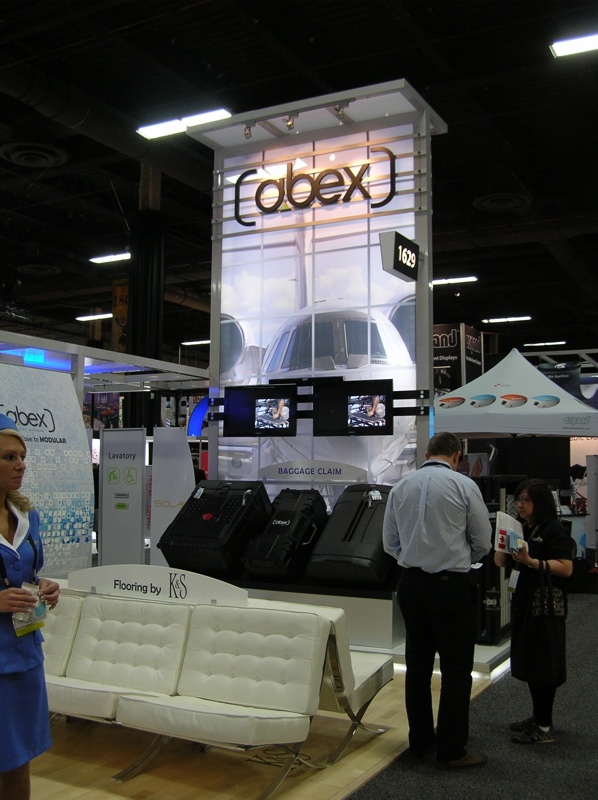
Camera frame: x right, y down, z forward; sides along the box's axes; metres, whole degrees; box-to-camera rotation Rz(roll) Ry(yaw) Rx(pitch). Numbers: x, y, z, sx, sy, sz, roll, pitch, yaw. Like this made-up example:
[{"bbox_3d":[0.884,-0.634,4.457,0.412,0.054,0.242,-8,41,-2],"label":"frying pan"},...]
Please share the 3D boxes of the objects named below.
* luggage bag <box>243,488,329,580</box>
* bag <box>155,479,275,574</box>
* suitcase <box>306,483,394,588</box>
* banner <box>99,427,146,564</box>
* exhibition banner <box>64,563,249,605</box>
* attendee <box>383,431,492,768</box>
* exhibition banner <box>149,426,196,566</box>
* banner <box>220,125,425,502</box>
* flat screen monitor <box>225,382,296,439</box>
[{"bbox_3d":[-0.128,1.304,8.110,0.474,0.248,0.953,-3,34,27],"label":"luggage bag"},{"bbox_3d":[-0.815,1.284,8.411,0.740,0.389,0.942,-2,35,28],"label":"bag"},{"bbox_3d":[0.599,1.241,7.711,0.624,0.316,1.002,-2,35,28],"label":"suitcase"},{"bbox_3d":[-1.885,1.326,8.903,0.617,2.034,0.059,-2,-6,28],"label":"banner"},{"bbox_3d":[-0.896,1.105,5.095,1.378,0.170,0.025,-2,-6,28],"label":"exhibition banner"},{"bbox_3d":[0.783,1.093,4.730,0.505,1.812,0.376,-4,-6,40],"label":"attendee"},{"bbox_3d":[-1.310,1.311,8.743,0.609,2.048,0.050,-2,-6,28],"label":"exhibition banner"},{"bbox_3d":[0.154,-0.746,8.726,2.396,3.891,0.119,-2,-6,28],"label":"banner"},{"bbox_3d":[-0.389,0.121,8.803,0.883,0.541,0.099,-2,-6,28],"label":"flat screen monitor"}]

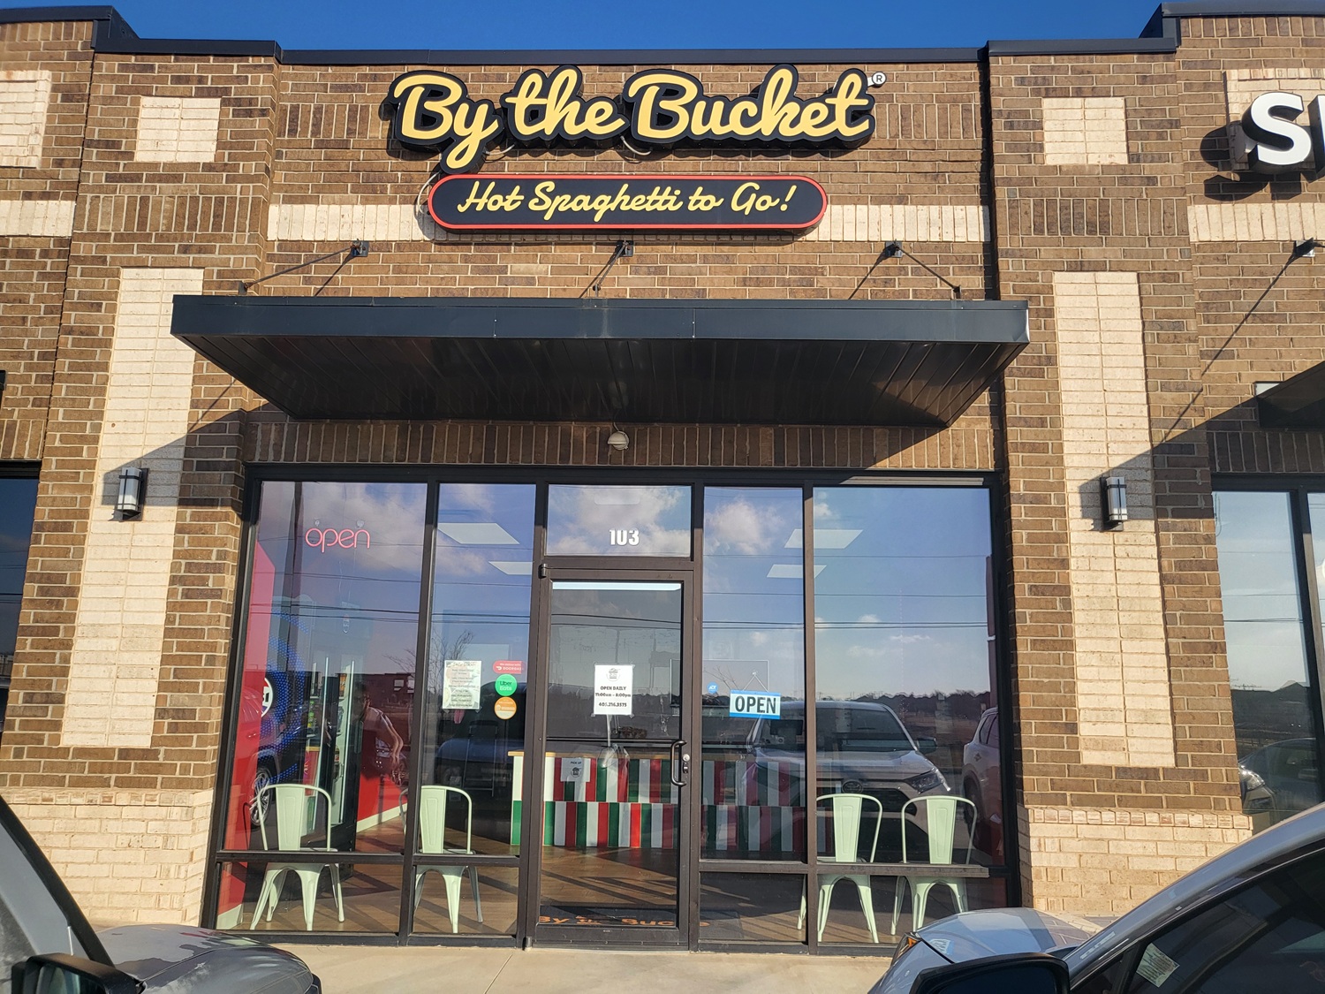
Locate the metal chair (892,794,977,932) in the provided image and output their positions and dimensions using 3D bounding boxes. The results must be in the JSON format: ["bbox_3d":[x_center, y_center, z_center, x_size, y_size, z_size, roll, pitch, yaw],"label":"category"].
[{"bbox_3d":[1.628,2.215,5.955,0.450,0.850,0.460,0,-11,3],"label":"metal chair"}]

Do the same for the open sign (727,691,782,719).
[{"bbox_3d":[0.546,1.220,5.826,0.292,0.153,0.010,1,-11,2],"label":"open sign"}]

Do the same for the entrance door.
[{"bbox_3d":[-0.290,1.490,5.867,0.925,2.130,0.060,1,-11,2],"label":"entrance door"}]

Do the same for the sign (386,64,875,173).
[{"bbox_3d":[-0.206,-2.356,6.279,3.063,0.753,0.100,1,-11,2],"label":"sign"}]

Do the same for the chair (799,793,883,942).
[{"bbox_3d":[1.084,2.224,6.045,0.450,0.850,0.460,1,-11,-1],"label":"chair"}]

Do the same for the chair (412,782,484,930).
[{"bbox_3d":[-1.336,2.164,6.013,0.440,0.840,0.480,0,-11,3],"label":"chair"}]

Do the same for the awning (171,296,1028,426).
[{"bbox_3d":[-0.291,-0.688,5.385,3.990,0.190,1.520,1,-11,2],"label":"awning"}]

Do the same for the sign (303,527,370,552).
[{"bbox_3d":[-1.988,0.266,6.101,0.399,0.158,0.030,1,-11,2],"label":"sign"}]

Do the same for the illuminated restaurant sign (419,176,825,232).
[{"bbox_3d":[-0.217,-1.810,6.169,2.457,0.364,0.090,1,-11,2],"label":"illuminated restaurant sign"}]

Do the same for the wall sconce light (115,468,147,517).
[{"bbox_3d":[-3.091,-0.025,5.793,0.113,0.313,0.140,1,-11,2],"label":"wall sconce light"}]

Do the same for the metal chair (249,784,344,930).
[{"bbox_3d":[-2.197,2.170,6.045,0.450,0.850,0.460,1,-11,0],"label":"metal chair"}]

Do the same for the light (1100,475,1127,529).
[{"bbox_3d":[2.550,0.032,5.618,0.113,0.313,0.140,1,-11,2],"label":"light"}]

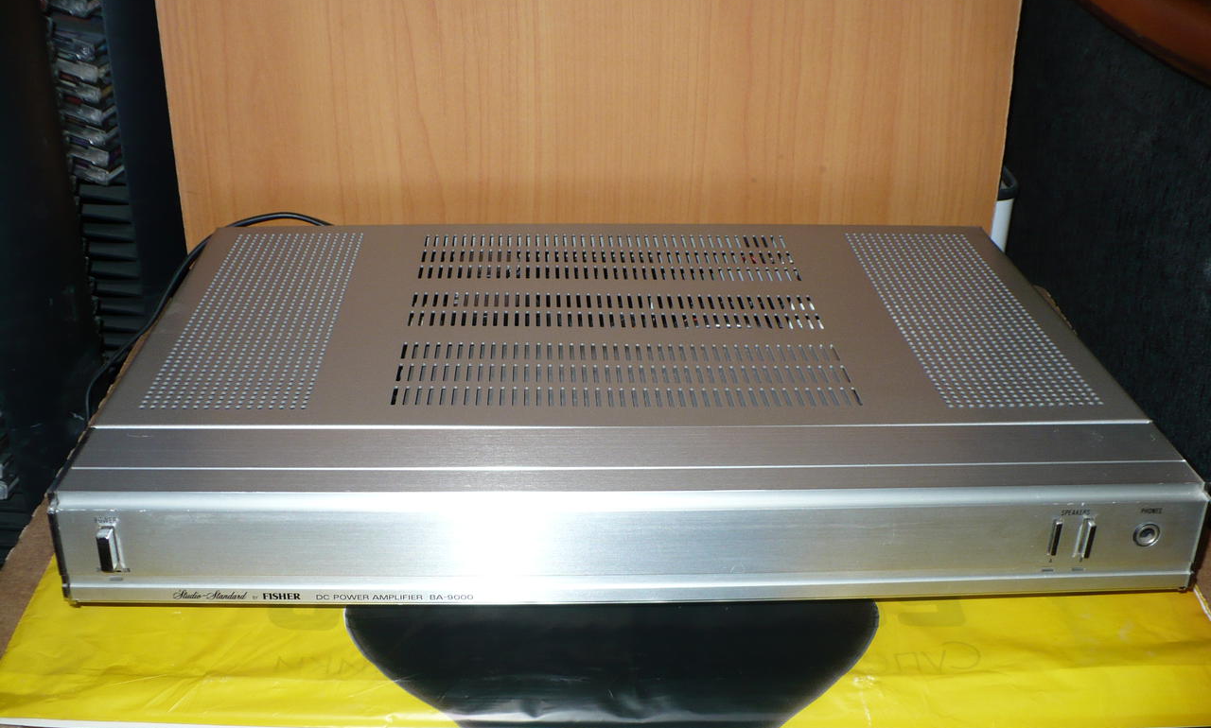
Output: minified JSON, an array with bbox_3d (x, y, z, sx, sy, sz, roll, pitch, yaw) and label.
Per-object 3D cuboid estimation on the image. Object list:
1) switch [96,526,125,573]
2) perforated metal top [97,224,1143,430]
[{"bbox_3d":[-0.184,0.069,0.480,0.005,0.017,0.006,0,26,-3],"label":"switch"},{"bbox_3d":[0.006,-0.023,0.636,0.436,0.008,0.233,0,26,-3],"label":"perforated metal top"}]

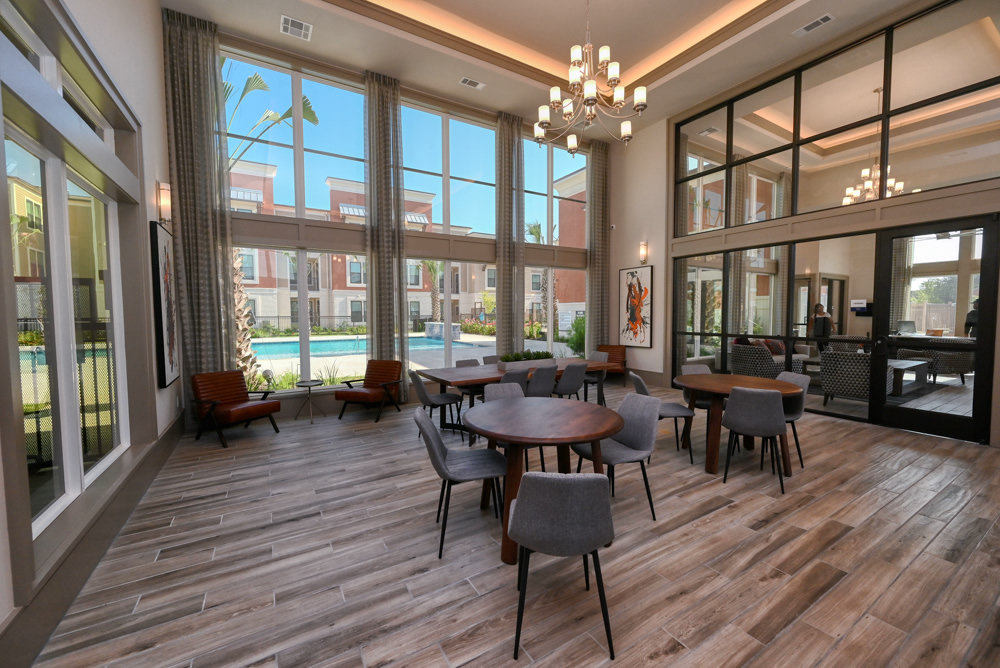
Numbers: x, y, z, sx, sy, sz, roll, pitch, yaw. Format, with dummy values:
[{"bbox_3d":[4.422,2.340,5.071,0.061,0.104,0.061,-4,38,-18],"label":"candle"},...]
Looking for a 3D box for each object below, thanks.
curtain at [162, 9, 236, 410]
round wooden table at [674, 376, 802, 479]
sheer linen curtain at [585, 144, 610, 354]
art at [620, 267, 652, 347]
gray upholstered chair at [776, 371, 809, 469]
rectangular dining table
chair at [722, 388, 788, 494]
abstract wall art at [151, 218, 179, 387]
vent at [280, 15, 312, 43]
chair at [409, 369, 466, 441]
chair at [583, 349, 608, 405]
[{"bbox_3d":[-3.679,-1.297,4.822,0.580,5.020,0.130,-2,4,-31],"label":"curtain"},{"bbox_3d":[2.218,0.825,3.706,1.037,0.761,1.037,1,3,20],"label":"round wooden table"},{"bbox_3d":[2.077,-1.487,8.217,0.570,4.980,0.160,-2,4,-31],"label":"sheer linen curtain"},{"bbox_3d":[2.792,-0.542,8.017,0.055,1.615,0.765,-2,4,-31],"label":"art"},{"bbox_3d":[2.612,0.817,3.752,0.545,0.840,0.470,-1,3,-8],"label":"gray upholstered chair"},{"bbox_3d":[0.352,0.806,5.090,2.650,0.755,0.950,-2,4,-32],"label":"rectangular dining table"},{"bbox_3d":[2.162,0.850,3.326,0.470,0.830,0.580,1,4,30],"label":"chair"},{"bbox_3d":[-3.532,-0.290,4.128,0.050,1.620,0.790,-2,4,-31],"label":"abstract wall art"},{"bbox_3d":[-2.516,-3.753,4.811,0.335,0.030,0.330,-2,4,-31],"label":"vent"},{"bbox_3d":[-0.690,0.813,4.391,0.580,0.830,0.470,-1,3,-20],"label":"chair"},{"bbox_3d":[1.333,0.711,5.863,0.545,0.840,0.470,-3,4,-36],"label":"chair"}]

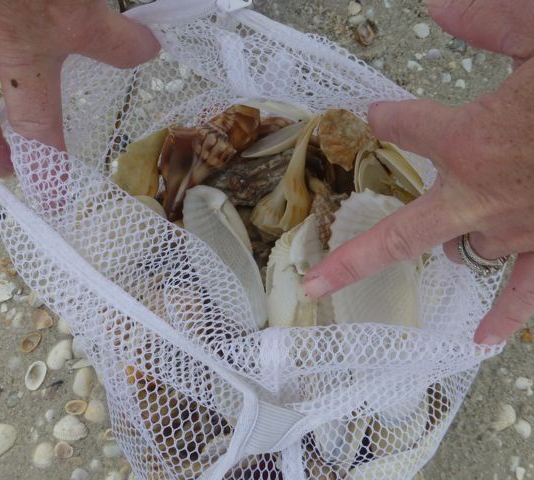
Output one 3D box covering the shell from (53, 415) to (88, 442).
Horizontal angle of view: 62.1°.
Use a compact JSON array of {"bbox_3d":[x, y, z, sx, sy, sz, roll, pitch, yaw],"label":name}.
[{"bbox_3d":[-0.164,0.157,0.370,0.030,0.010,0.017,13,63,7],"label":"shell"}]

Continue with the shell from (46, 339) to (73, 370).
[{"bbox_3d":[-0.186,0.104,0.399,0.019,0.010,0.026,9,62,5],"label":"shell"}]

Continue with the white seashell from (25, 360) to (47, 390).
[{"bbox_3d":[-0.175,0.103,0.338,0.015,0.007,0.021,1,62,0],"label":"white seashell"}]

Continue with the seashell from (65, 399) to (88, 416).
[{"bbox_3d":[-0.163,0.144,0.379,0.018,0.006,0.011,7,62,4],"label":"seashell"}]

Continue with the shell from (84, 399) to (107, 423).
[{"bbox_3d":[-0.146,0.146,0.377,0.017,0.009,0.018,-29,66,-15],"label":"shell"}]

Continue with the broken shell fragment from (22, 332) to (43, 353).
[{"bbox_3d":[-0.214,0.094,0.406,0.014,0.007,0.019,26,65,13],"label":"broken shell fragment"}]

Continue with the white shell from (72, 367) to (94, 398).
[{"bbox_3d":[-0.161,0.124,0.388,0.016,0.009,0.025,0,62,0],"label":"white shell"}]

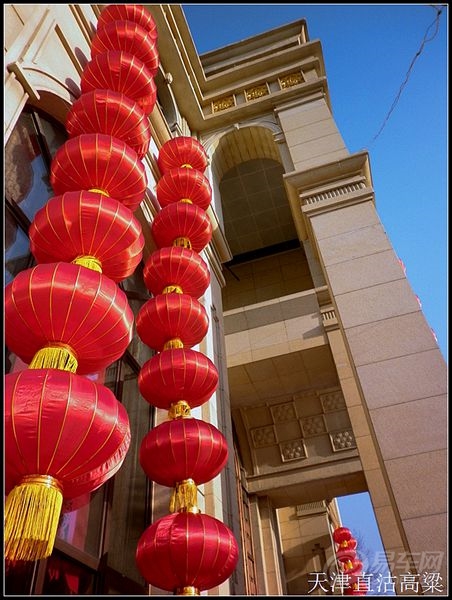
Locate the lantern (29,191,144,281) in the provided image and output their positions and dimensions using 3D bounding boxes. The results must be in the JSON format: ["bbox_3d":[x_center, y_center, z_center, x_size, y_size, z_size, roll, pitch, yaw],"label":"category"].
[{"bbox_3d":[-0.770,-0.319,2.723,0.620,0.409,0.620,-3,-43,-3],"label":"lantern"}]

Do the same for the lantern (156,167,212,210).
[{"bbox_3d":[-0.468,-1.196,5.512,0.620,0.409,0.620,-3,-43,-3],"label":"lantern"}]

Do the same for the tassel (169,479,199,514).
[{"bbox_3d":[-0.277,1.296,3.206,0.171,0.236,0.171,-15,-44,10],"label":"tassel"}]

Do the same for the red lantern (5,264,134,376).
[{"bbox_3d":[-0.958,0.129,2.931,0.800,0.568,0.800,-3,-43,-3],"label":"red lantern"}]

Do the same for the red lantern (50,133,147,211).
[{"bbox_3d":[-1.054,-1.005,4.093,0.800,0.568,0.800,-3,-43,-3],"label":"red lantern"}]

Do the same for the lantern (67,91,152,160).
[{"bbox_3d":[-1.114,-1.599,4.652,0.800,0.568,0.800,-3,-43,-3],"label":"lantern"}]

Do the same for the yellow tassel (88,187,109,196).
[{"bbox_3d":[-1.026,-0.744,3.835,0.224,0.216,0.224,-15,-44,10],"label":"yellow tassel"}]

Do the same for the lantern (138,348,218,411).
[{"bbox_3d":[-0.368,0.641,3.806,0.620,0.409,0.620,-3,-43,-3],"label":"lantern"}]

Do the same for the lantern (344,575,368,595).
[{"bbox_3d":[4.897,10.732,18.240,0.800,0.568,0.800,-15,-44,10],"label":"lantern"}]

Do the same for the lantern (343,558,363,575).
[{"bbox_3d":[4.974,10.458,19.040,0.800,0.568,0.800,-15,-44,10],"label":"lantern"}]

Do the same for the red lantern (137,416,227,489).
[{"bbox_3d":[-0.291,1.078,3.406,0.620,0.409,0.620,-3,-43,-3],"label":"red lantern"}]

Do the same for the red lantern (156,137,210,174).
[{"bbox_3d":[-0.524,-1.715,6.023,0.620,0.409,0.620,-3,-43,-3],"label":"red lantern"}]

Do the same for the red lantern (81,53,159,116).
[{"bbox_3d":[-1.136,-2.218,5.195,0.800,0.568,0.800,-3,-43,-3],"label":"red lantern"}]

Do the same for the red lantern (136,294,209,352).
[{"bbox_3d":[-0.460,0.214,4.240,0.620,0.409,0.620,-3,-43,-3],"label":"red lantern"}]

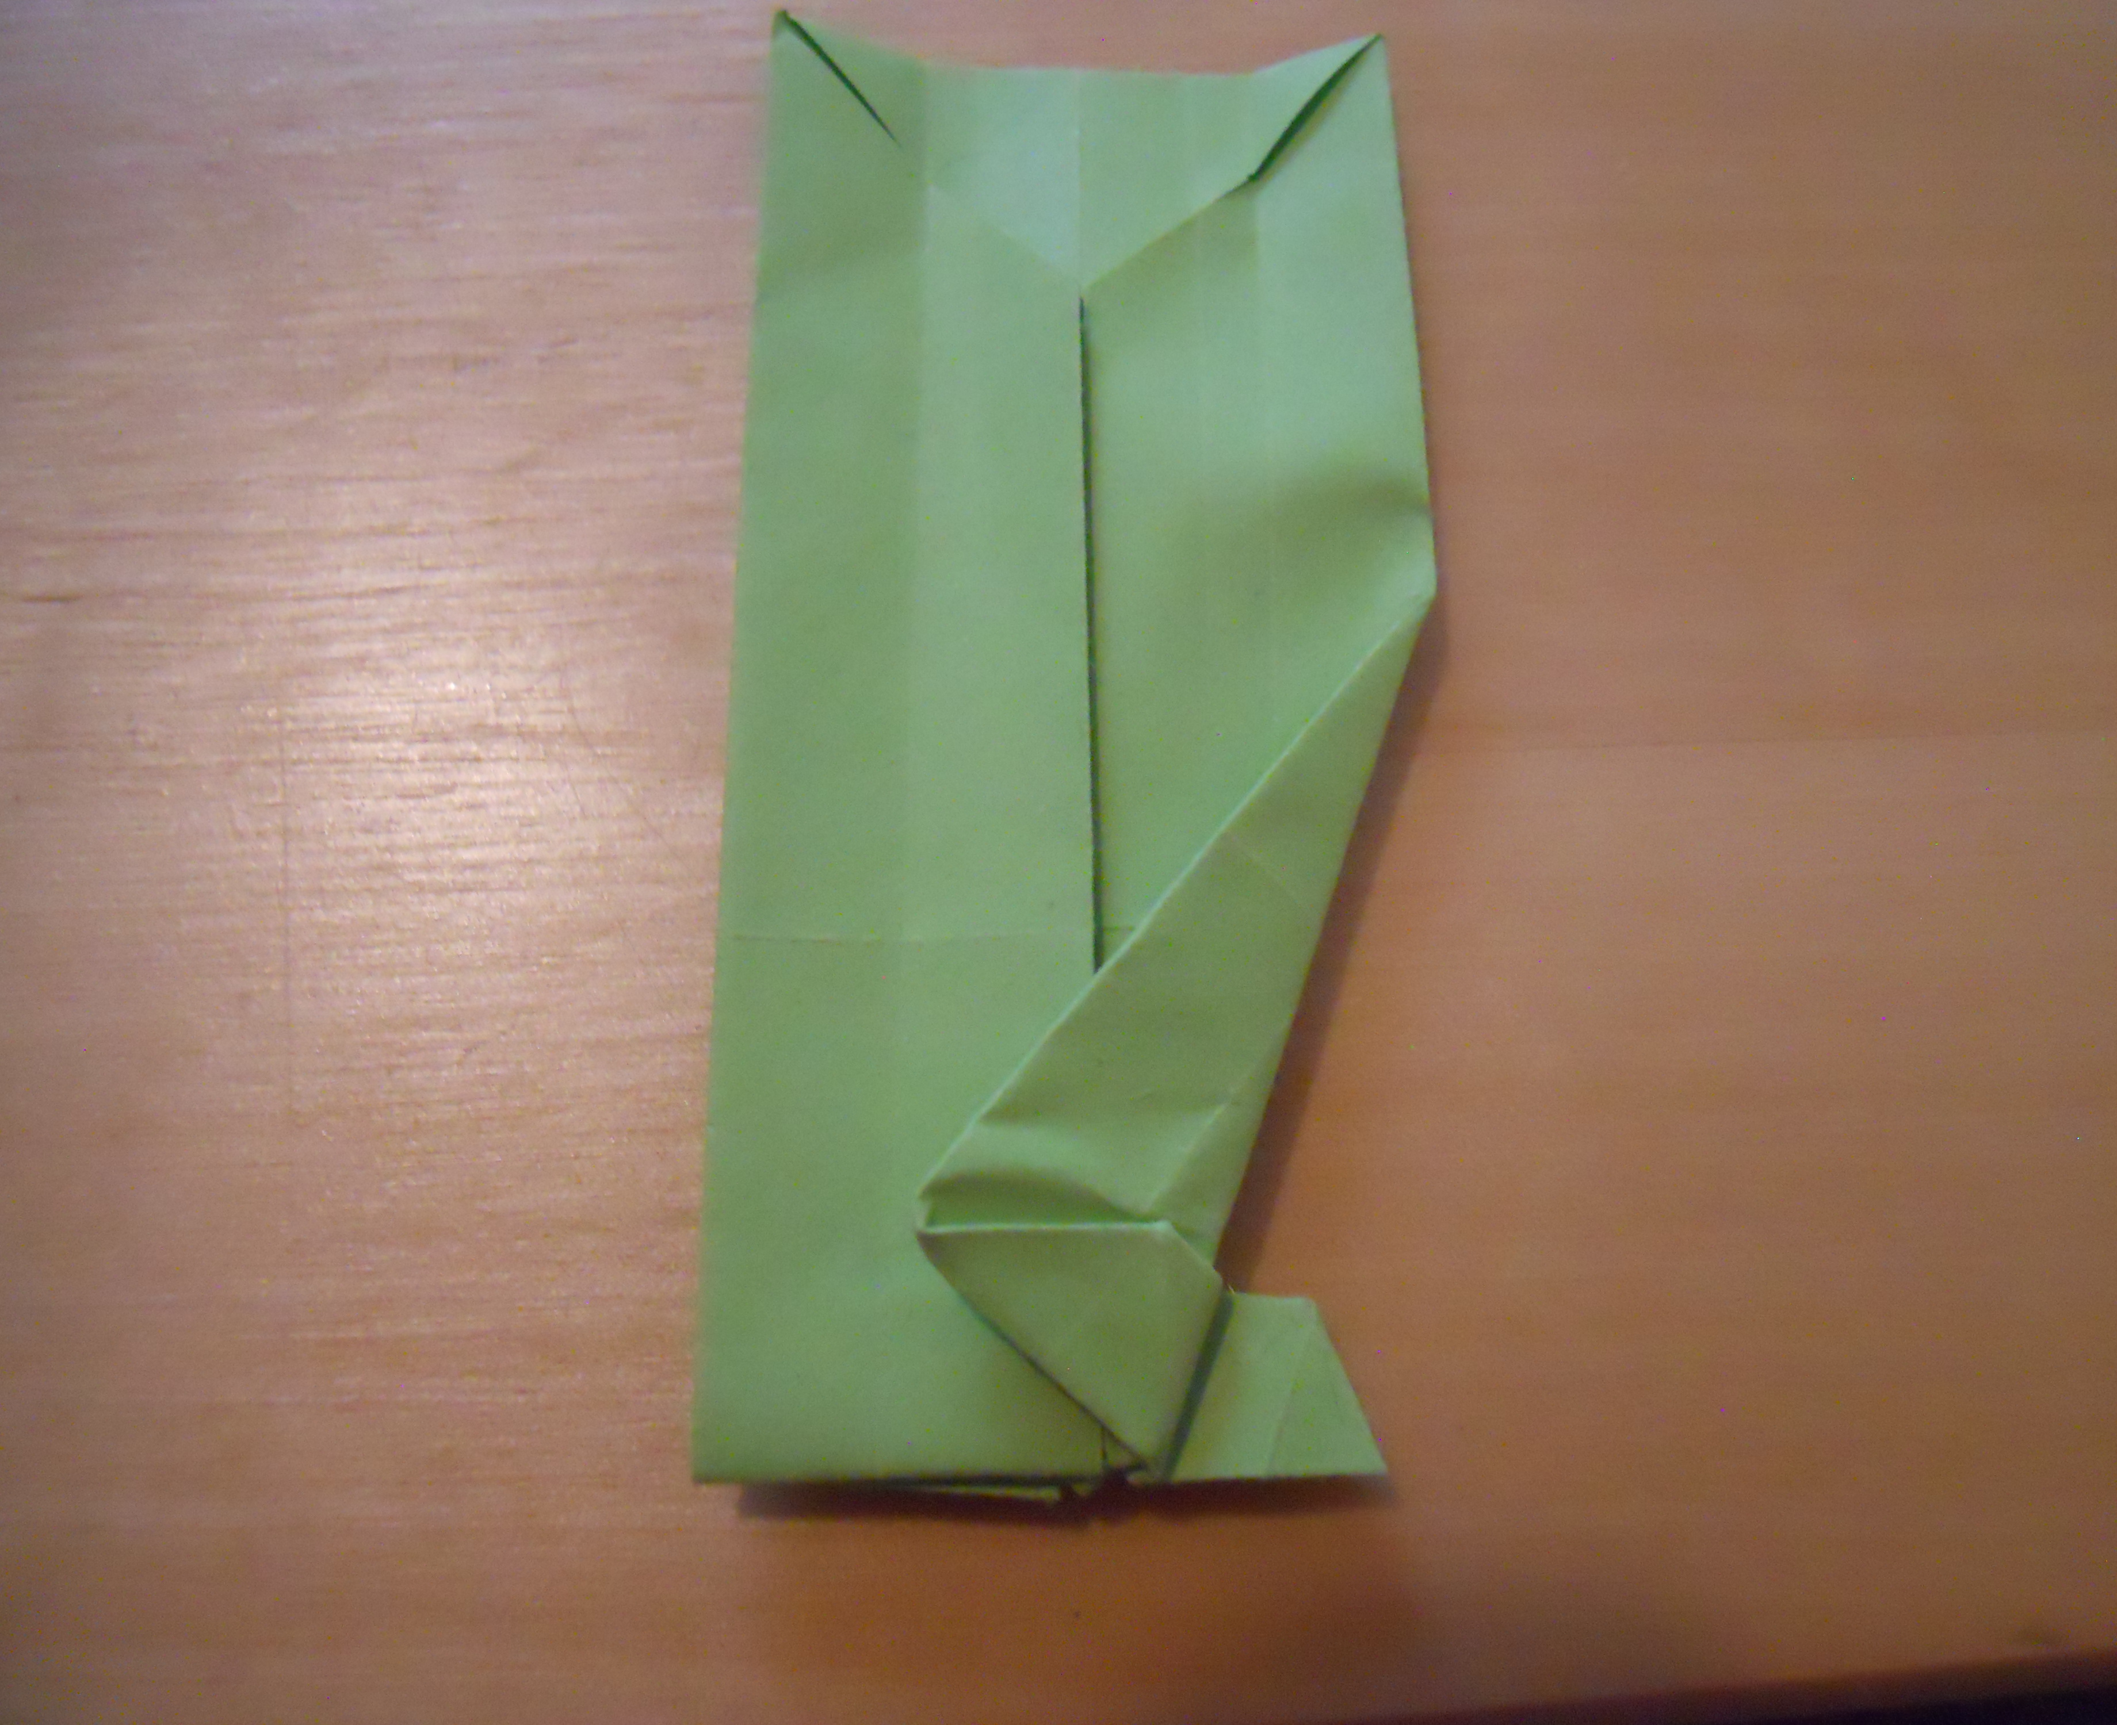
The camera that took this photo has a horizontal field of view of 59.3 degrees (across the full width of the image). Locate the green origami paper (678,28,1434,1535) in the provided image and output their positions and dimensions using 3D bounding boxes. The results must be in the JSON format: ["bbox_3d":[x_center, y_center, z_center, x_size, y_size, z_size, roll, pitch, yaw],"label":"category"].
[{"bbox_3d":[0.005,-0.028,0.279,0.107,0.012,0.226,-1,71,0],"label":"green origami paper"}]

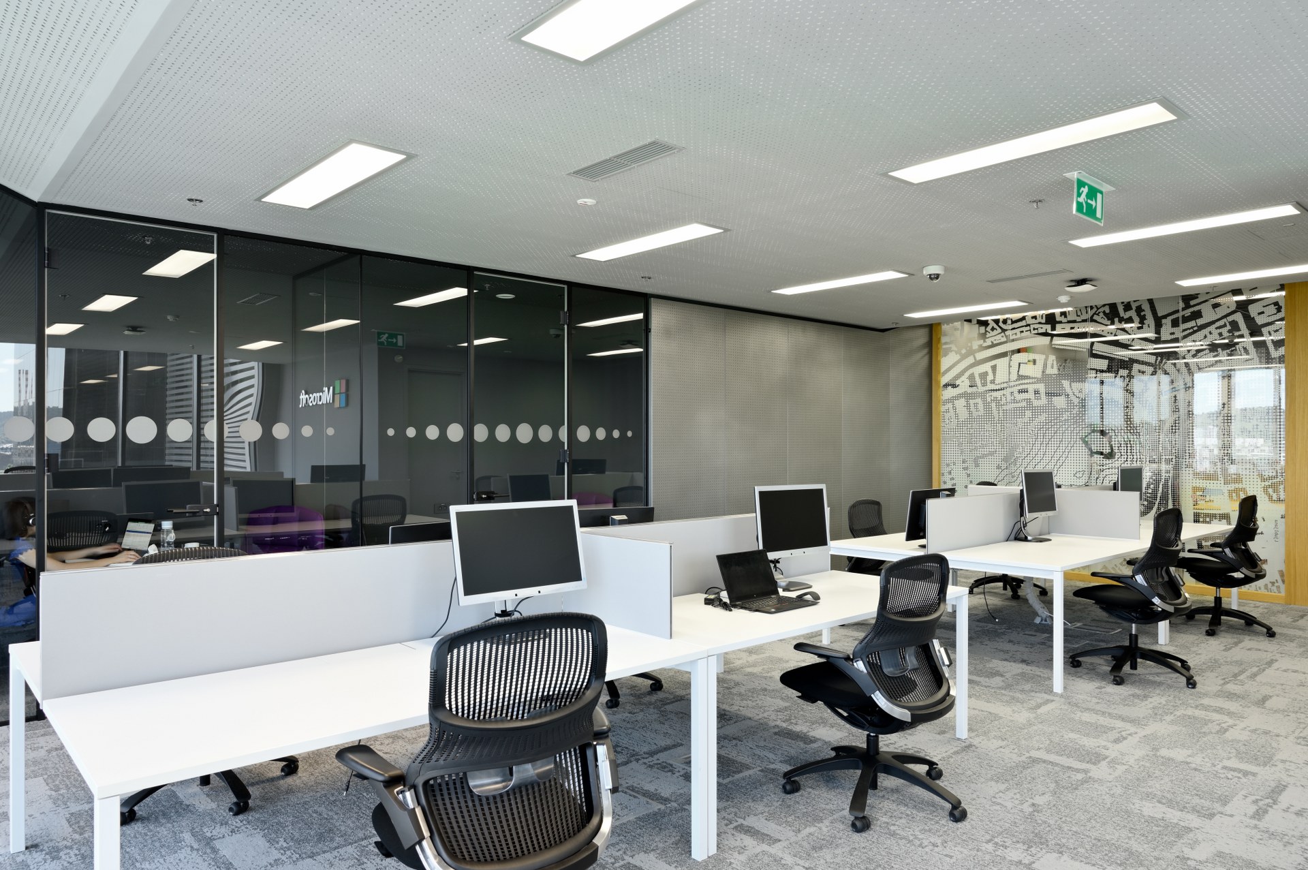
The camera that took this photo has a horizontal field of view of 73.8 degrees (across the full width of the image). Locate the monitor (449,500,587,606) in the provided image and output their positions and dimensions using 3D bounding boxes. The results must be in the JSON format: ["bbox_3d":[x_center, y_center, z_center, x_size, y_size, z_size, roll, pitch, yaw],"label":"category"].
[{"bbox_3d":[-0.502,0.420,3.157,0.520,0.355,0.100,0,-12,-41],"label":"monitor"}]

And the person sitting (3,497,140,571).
[{"bbox_3d":[-3.490,0.925,5.130,0.800,1.120,0.500,0,0,-45],"label":"person sitting"}]

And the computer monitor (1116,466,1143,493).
[{"bbox_3d":[4.190,0.518,7.650,0.410,0.480,0.220,0,0,-33],"label":"computer monitor"}]

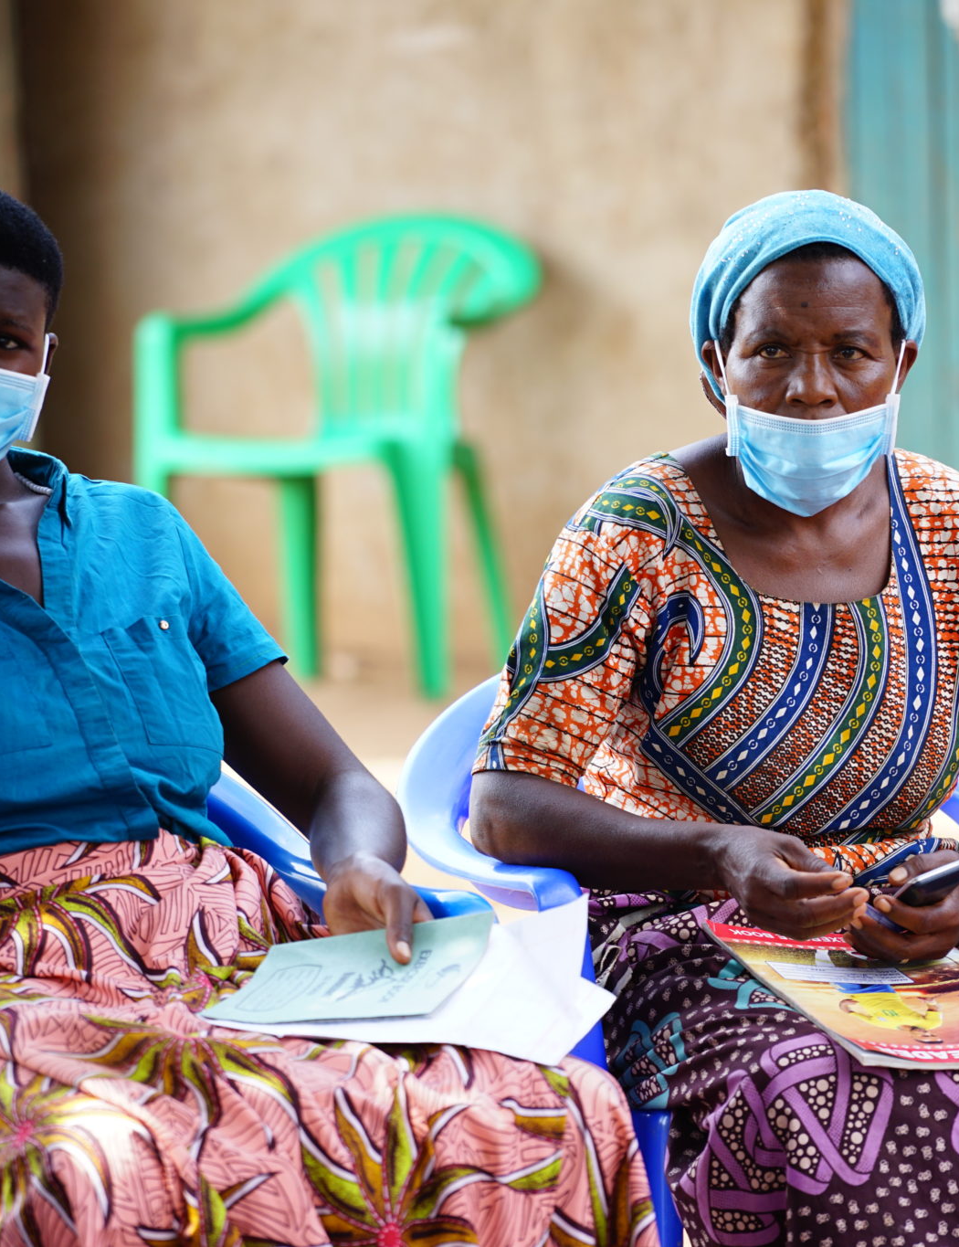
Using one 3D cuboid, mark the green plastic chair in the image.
[{"bbox_3d":[-0.220,-0.285,17.300,0.580,0.780,0.570,0,3,24],"label":"green plastic chair"}]

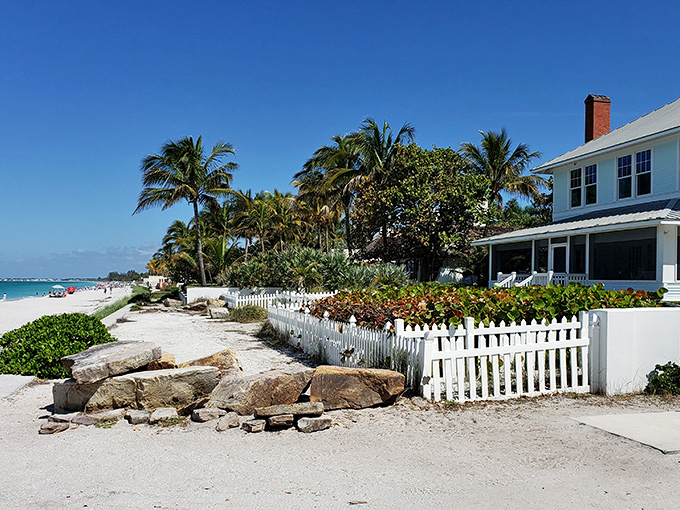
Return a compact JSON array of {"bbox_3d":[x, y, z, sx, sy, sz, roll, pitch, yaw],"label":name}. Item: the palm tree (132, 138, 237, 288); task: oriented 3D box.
[{"bbox_3d":[-11.200,-2.599,37.176,7.300,11.700,7.200,0,-3,0],"label":"palm tree"}]

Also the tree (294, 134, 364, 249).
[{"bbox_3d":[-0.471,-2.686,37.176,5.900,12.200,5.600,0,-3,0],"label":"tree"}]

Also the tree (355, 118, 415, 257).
[{"bbox_3d":[2.855,-3.134,36.197,5.600,13.000,5.400,0,-3,0],"label":"tree"}]

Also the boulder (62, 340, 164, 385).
[{"bbox_3d":[-3.020,1.428,6.737,1.250,0.420,0.800,0,-3,-8],"label":"boulder"}]

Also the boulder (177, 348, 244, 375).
[{"bbox_3d":[-1.930,1.697,7.525,0.880,0.520,0.700,0,-3,0],"label":"boulder"}]

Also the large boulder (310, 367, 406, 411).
[{"bbox_3d":[0.220,1.700,6.573,1.150,0.460,0.700,0,-3,0],"label":"large boulder"}]

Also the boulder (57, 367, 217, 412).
[{"bbox_3d":[-2.630,1.739,6.743,1.970,0.385,0.550,1,-3,-24],"label":"boulder"}]

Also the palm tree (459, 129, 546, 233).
[{"bbox_3d":[11.068,-2.683,35.173,6.200,12.000,6.000,0,-3,0],"label":"palm tree"}]

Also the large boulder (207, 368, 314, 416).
[{"bbox_3d":[-1.020,1.695,6.474,1.300,0.460,0.850,0,-3,-8],"label":"large boulder"}]

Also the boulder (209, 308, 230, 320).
[{"bbox_3d":[-4.955,2.415,20.907,0.820,0.420,0.600,0,-3,0],"label":"boulder"}]

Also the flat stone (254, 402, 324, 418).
[{"bbox_3d":[-0.576,1.750,5.741,0.780,0.105,0.250,0,-3,-2],"label":"flat stone"}]

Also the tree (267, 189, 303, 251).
[{"bbox_3d":[-5.089,-1.047,46.106,4.000,9.800,4.000,0,-3,0],"label":"tree"}]

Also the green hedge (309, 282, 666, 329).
[{"bbox_3d":[2.550,1.358,10.145,5.100,1.500,4.600,1,-3,-20],"label":"green hedge"}]

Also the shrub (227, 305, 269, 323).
[{"bbox_3d":[-3.680,2.281,20.211,1.600,0.660,1.400,0,-3,0],"label":"shrub"}]

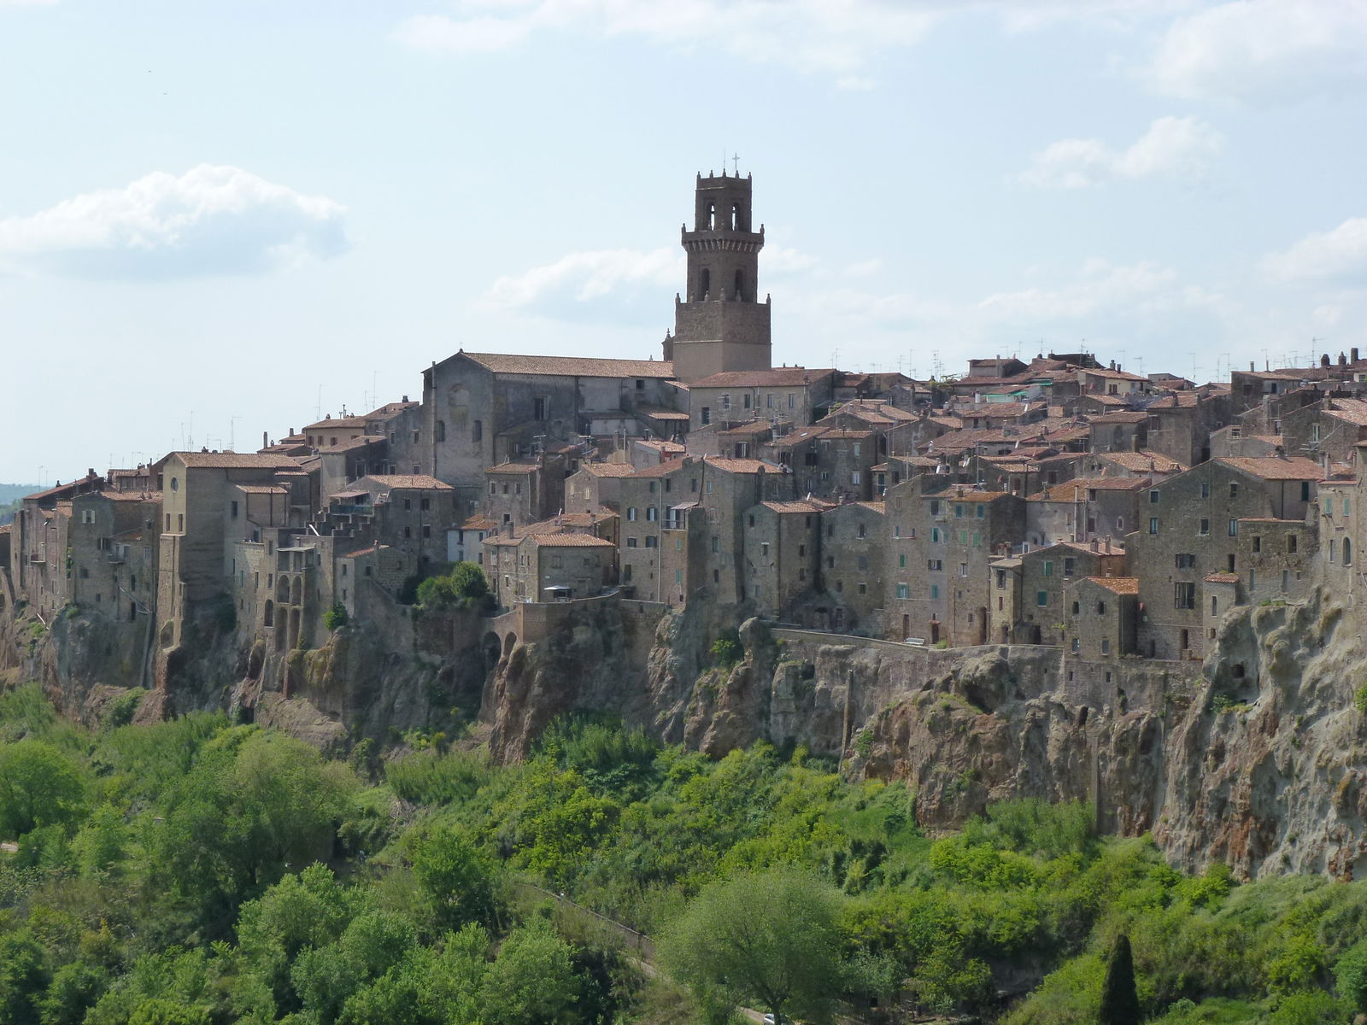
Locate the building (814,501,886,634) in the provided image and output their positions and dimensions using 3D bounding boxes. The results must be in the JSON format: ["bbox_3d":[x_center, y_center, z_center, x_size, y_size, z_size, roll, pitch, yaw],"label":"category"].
[{"bbox_3d":[19.250,6.160,366.000,7.800,14.600,8.000,0,0,18],"label":"building"}]

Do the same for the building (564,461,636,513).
[{"bbox_3d":[-9.460,-2.070,380.000,7.000,7.500,7.200,0,0,-32],"label":"building"}]

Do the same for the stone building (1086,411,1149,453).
[{"bbox_3d":[53.050,-9.700,394.670,6.440,5.470,4.900,0,0,28],"label":"stone building"}]

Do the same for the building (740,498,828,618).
[{"bbox_3d":[11.570,5.320,370.790,5.780,13.700,7.770,0,0,45],"label":"building"}]

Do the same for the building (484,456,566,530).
[{"bbox_3d":[-19.170,-2.190,389.860,8.040,8.870,5.720,0,0,45],"label":"building"}]

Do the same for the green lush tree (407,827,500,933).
[{"bbox_3d":[-22.120,35.350,312.000,8.700,9.900,8.400,0,0,0],"label":"green lush tree"}]

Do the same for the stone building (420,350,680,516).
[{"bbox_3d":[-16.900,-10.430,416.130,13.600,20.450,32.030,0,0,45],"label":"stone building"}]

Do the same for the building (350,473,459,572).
[{"bbox_3d":[-33.500,1.400,386.380,9.940,11.850,8.100,0,0,-45],"label":"building"}]

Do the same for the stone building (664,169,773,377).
[{"bbox_3d":[5.180,-30.160,424.370,8.860,29.110,9.160,0,0,45],"label":"stone building"}]

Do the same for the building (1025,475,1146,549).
[{"bbox_3d":[46.740,0.740,372.000,12.500,9.500,8.500,0,0,25],"label":"building"}]

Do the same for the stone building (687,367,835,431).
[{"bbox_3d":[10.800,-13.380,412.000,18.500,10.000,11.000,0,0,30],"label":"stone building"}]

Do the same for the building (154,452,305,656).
[{"bbox_3d":[-51.300,4.710,366.000,14.000,22.300,9.000,0,0,-23],"label":"building"}]

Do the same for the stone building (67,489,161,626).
[{"bbox_3d":[-65.040,5.190,370.000,6.300,15.000,8.200,0,0,40],"label":"stone building"}]

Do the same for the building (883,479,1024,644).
[{"bbox_3d":[29.810,5.310,358.000,13.000,18.000,7.700,0,0,28],"label":"building"}]

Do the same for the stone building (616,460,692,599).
[{"bbox_3d":[-3.030,1.960,360.000,5.600,15.300,8.200,0,0,25],"label":"stone building"}]

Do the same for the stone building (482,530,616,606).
[{"bbox_3d":[-14.960,6.350,360.000,10.000,8.400,11.800,0,0,-27],"label":"stone building"}]

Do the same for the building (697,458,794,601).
[{"bbox_3d":[7.250,2.040,374.590,6.000,16.800,9.800,0,0,45],"label":"building"}]

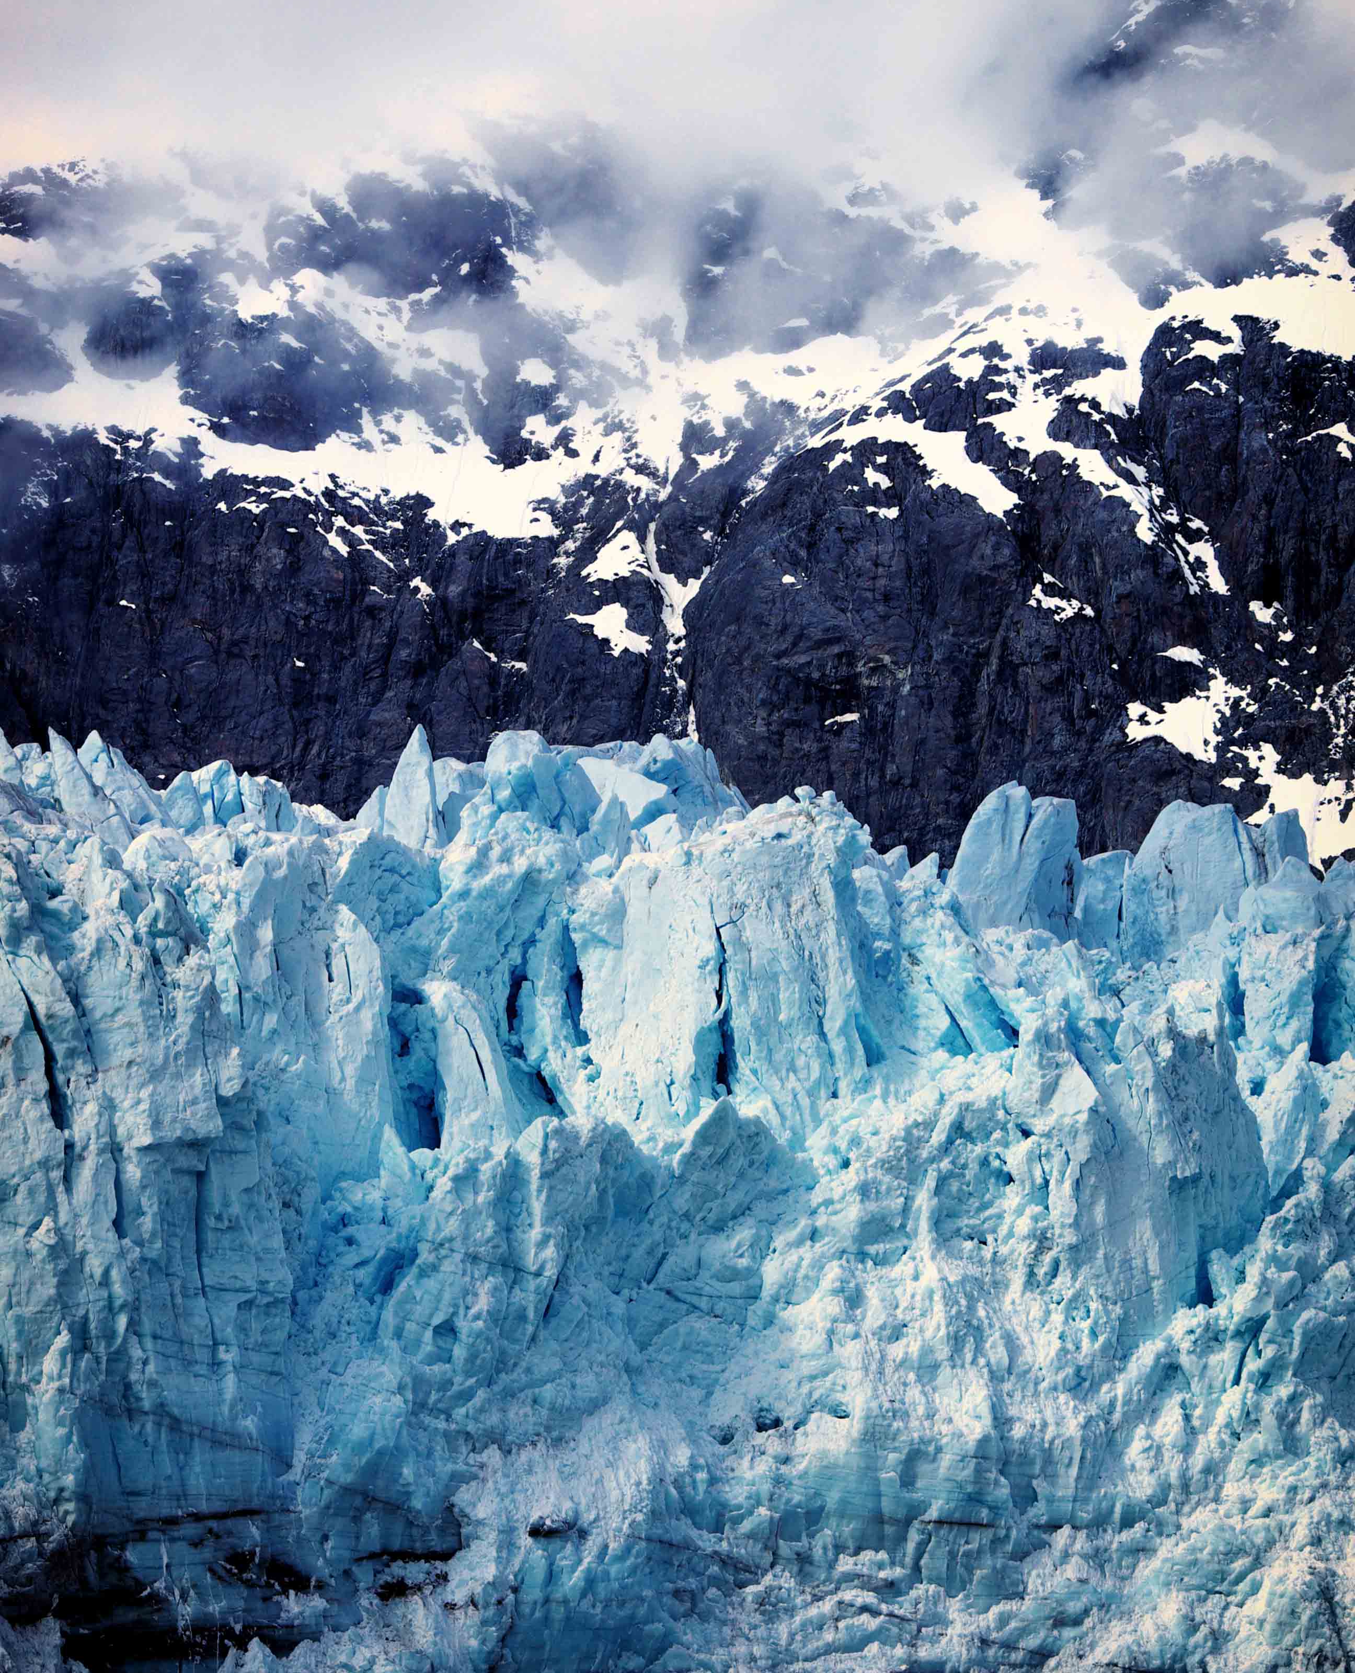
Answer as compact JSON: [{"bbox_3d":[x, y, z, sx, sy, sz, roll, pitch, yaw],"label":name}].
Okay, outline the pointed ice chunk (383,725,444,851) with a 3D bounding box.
[{"bbox_3d":[-21.531,-3.934,482.073,4.880,10.270,4.150,0,-5,0],"label":"pointed ice chunk"}]

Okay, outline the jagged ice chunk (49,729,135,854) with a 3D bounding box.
[{"bbox_3d":[-46.830,-3.540,472.593,6.910,9.680,5.190,0,-5,0],"label":"jagged ice chunk"}]

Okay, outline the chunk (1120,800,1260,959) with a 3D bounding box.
[{"bbox_3d":[42.618,3.727,488.794,11.670,13.500,7.590,0,-5,0],"label":"chunk"}]

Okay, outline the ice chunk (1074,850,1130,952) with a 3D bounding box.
[{"bbox_3d":[35.175,5.373,489.827,4.570,8.490,3.650,0,-5,0],"label":"ice chunk"}]

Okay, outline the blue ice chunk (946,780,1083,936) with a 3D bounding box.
[{"bbox_3d":[27.768,1.961,488.583,11.030,12.850,7.170,0,-5,0],"label":"blue ice chunk"}]

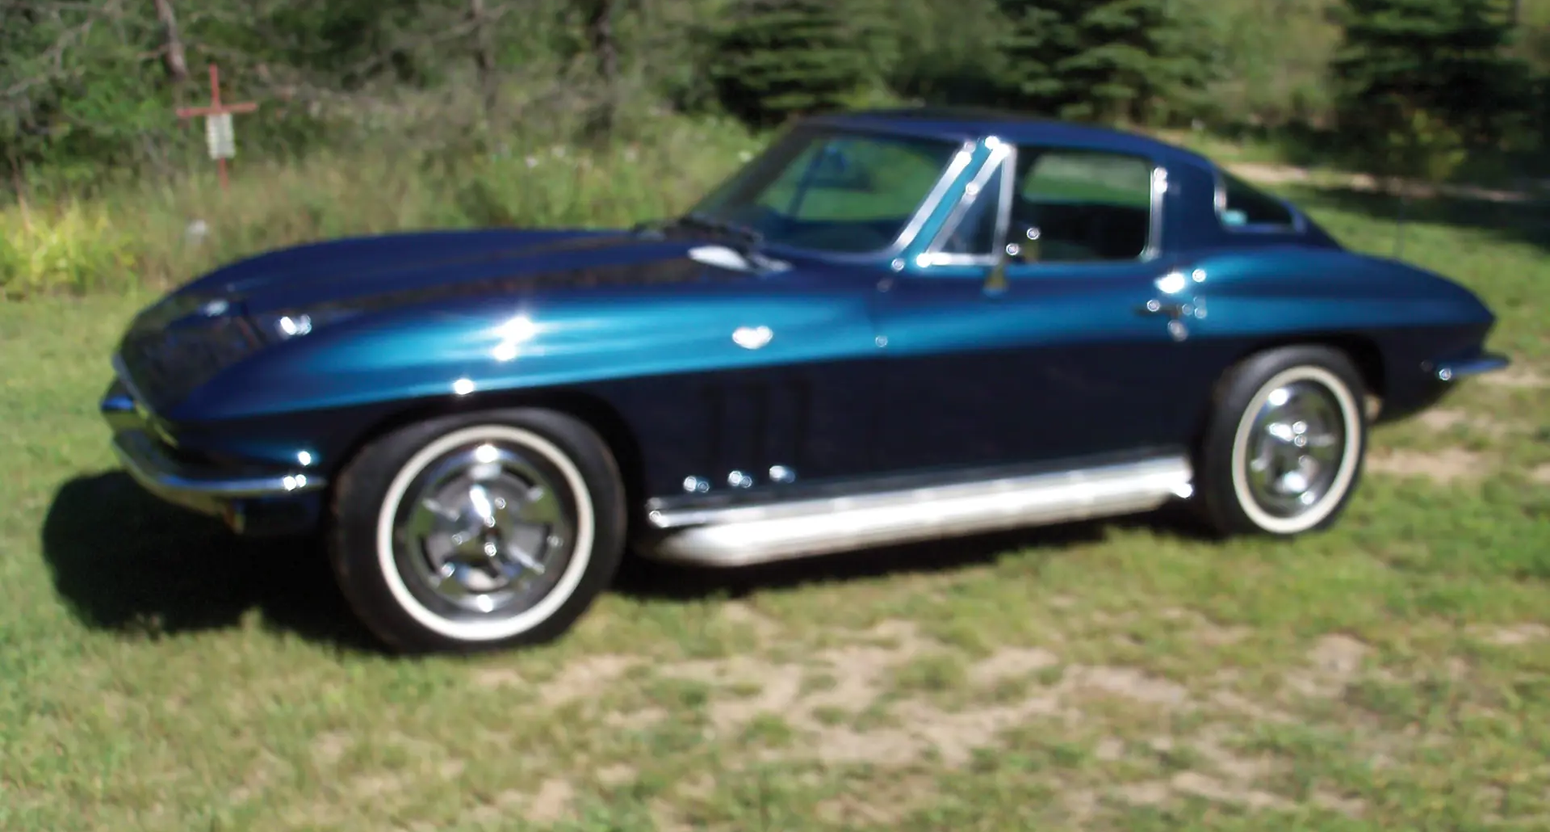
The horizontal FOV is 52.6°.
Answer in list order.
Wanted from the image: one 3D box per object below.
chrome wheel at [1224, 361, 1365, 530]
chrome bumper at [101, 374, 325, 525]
[{"bbox_3d":[1.542,0.091,4.778,0.460,0.460,0.130,-4,13,-27],"label":"chrome wheel"},{"bbox_3d":[-1.525,0.008,4.043,0.380,0.160,1.720,-4,13,-27],"label":"chrome bumper"}]

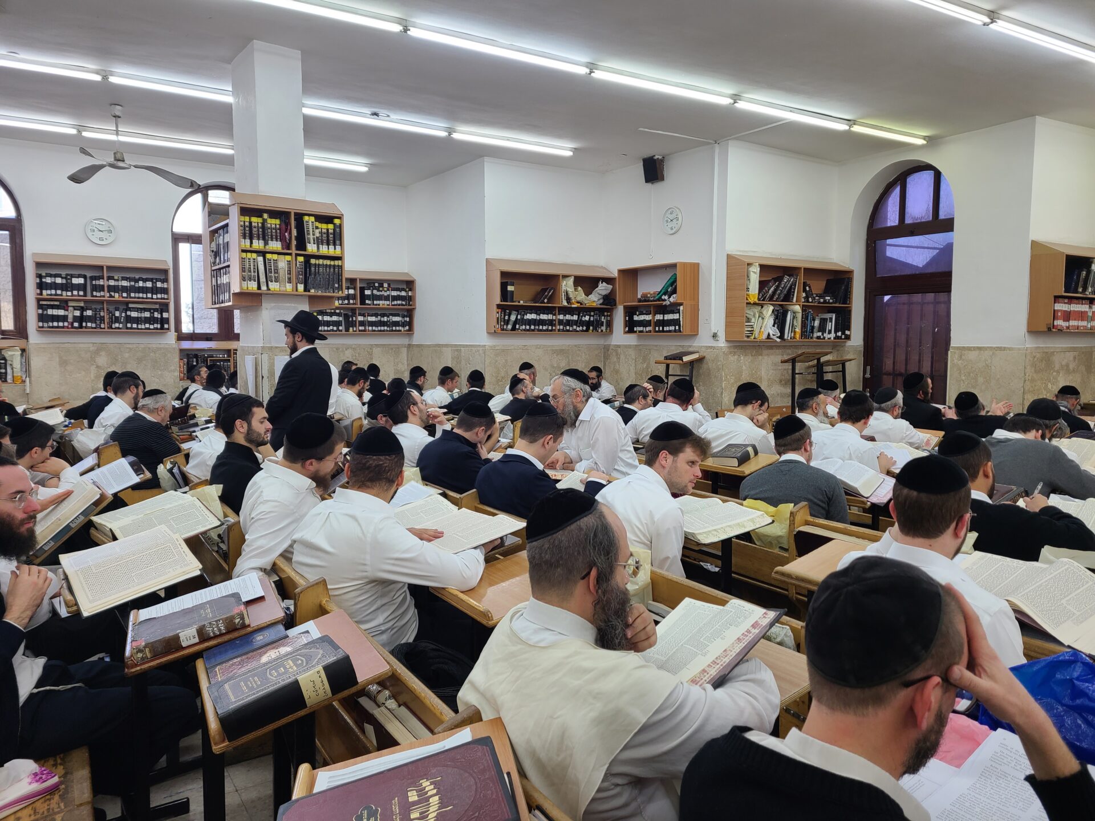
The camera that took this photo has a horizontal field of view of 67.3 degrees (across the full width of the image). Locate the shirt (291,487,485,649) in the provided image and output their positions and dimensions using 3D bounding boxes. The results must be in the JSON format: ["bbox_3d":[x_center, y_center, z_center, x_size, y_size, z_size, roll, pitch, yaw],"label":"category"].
[{"bbox_3d":[-0.481,0.438,2.513,0.460,0.430,0.520,-3,5,-32],"label":"shirt"}]

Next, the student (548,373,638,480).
[{"bbox_3d":[0.260,0.441,4.734,0.560,1.360,0.480,-1,5,-18],"label":"student"}]

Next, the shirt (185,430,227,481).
[{"bbox_3d":[-1.705,0.384,4.320,0.420,0.600,0.460,-3,5,-32],"label":"shirt"}]

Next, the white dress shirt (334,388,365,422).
[{"bbox_3d":[-1.806,0.004,7.500,0.320,0.460,0.450,-3,5,-32],"label":"white dress shirt"}]

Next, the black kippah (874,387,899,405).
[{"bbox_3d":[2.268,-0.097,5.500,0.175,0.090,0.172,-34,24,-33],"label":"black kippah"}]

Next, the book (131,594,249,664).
[{"bbox_3d":[-0.933,0.563,2.157,0.266,0.048,0.175,-14,10,-25],"label":"book"}]

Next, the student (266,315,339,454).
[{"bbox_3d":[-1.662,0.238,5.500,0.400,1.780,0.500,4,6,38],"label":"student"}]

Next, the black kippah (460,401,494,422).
[{"bbox_3d":[-0.345,0.004,4.050,0.170,0.095,0.165,0,5,0],"label":"black kippah"}]

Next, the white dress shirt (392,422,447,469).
[{"bbox_3d":[-0.678,0.358,4.450,0.450,0.600,0.460,-3,5,-32],"label":"white dress shirt"}]

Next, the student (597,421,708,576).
[{"bbox_3d":[0.496,0.672,2.845,0.760,1.250,0.540,-3,6,-28],"label":"student"}]

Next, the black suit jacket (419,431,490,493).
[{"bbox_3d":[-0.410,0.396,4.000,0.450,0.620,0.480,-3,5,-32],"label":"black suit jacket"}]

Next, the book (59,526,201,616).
[{"bbox_3d":[-1.351,0.518,2.657,0.335,0.065,0.450,-19,24,-34],"label":"book"}]

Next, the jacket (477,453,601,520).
[{"bbox_3d":[-0.048,0.439,3.461,0.430,0.580,0.480,-4,5,-43],"label":"jacket"}]

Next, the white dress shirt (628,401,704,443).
[{"bbox_3d":[0.775,0.208,5.311,0.520,0.560,0.400,2,4,25],"label":"white dress shirt"}]

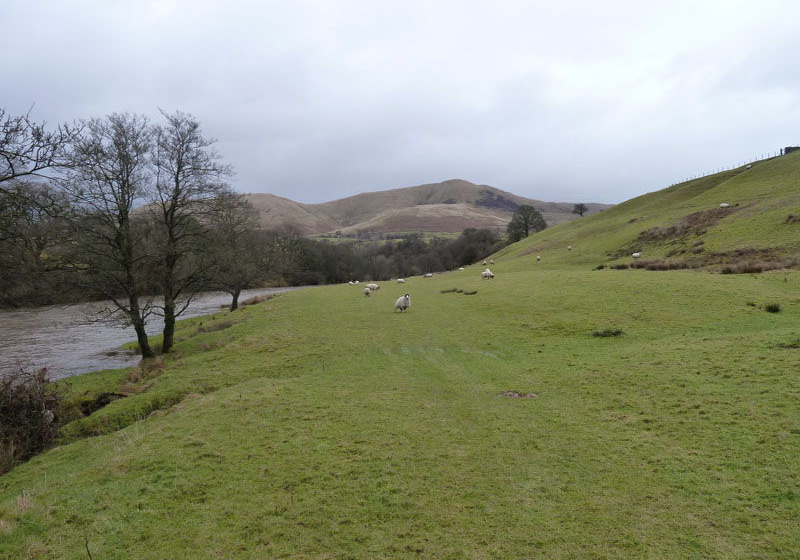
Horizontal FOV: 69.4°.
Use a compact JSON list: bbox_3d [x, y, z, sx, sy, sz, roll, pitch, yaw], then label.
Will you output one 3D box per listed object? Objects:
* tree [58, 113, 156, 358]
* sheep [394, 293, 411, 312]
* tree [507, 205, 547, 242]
[{"bbox_3d":[-11.137,-1.713,22.000,3.800,9.400,3.600,0,0,0],"label":"tree"},{"bbox_3d":[0.141,1.139,28.000,0.500,0.900,1.150,0,0,-21],"label":"sheep"},{"bbox_3d":[36.124,-16.134,165.000,11.300,11.000,11.000,0,0,0],"label":"tree"}]

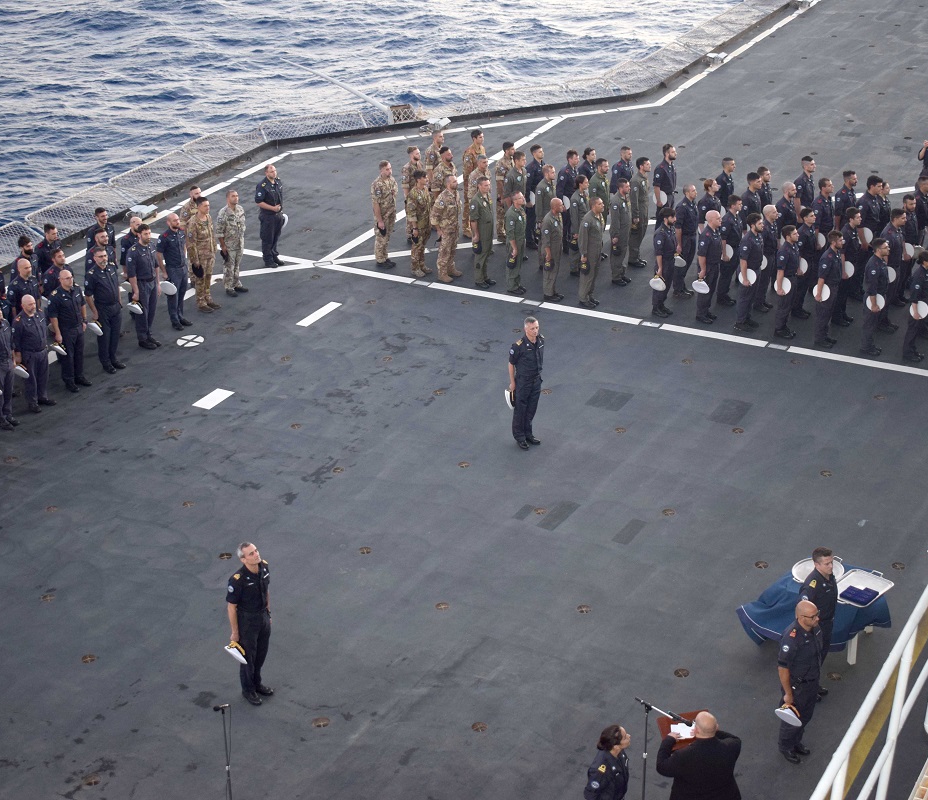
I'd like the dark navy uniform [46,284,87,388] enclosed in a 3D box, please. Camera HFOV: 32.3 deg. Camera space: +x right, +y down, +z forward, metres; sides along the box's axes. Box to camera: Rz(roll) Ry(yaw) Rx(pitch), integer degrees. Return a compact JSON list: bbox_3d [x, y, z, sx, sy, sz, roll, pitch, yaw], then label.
[{"bbox_3d":[-5.541,-0.905,22.693,0.340,1.512,0.530,13,29,25],"label":"dark navy uniform"}]

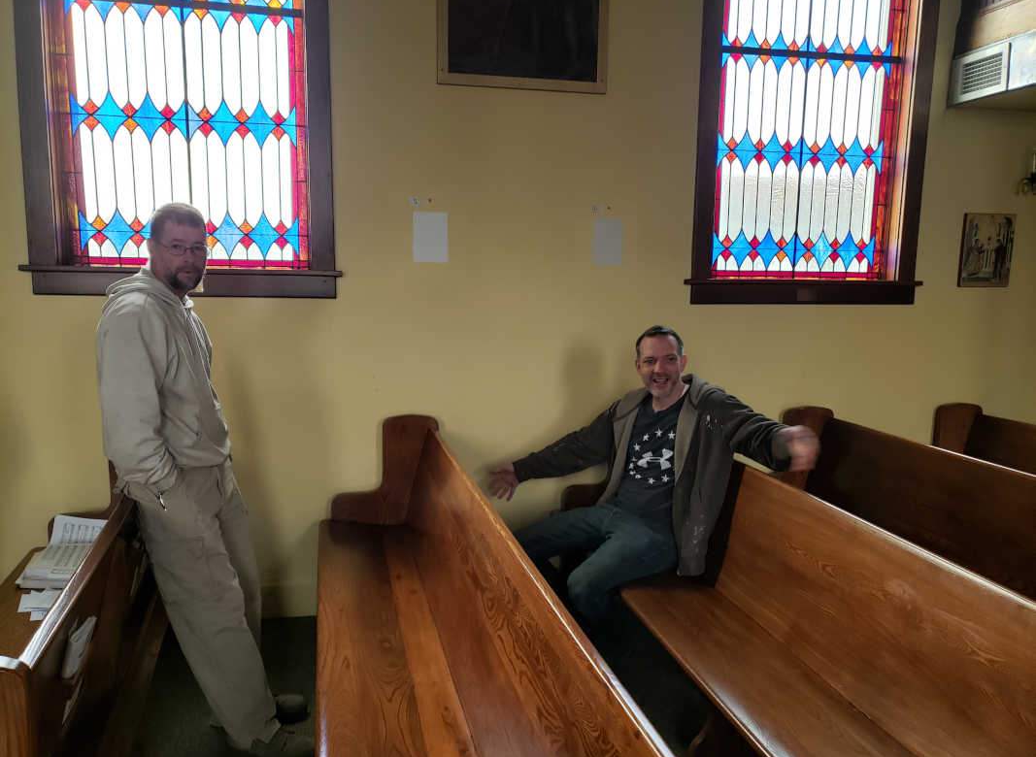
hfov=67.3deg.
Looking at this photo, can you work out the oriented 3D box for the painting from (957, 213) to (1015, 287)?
[{"bbox_3d":[2.392,-0.648,3.944,0.304,0.363,0.025,-1,8,-13],"label":"painting"}]

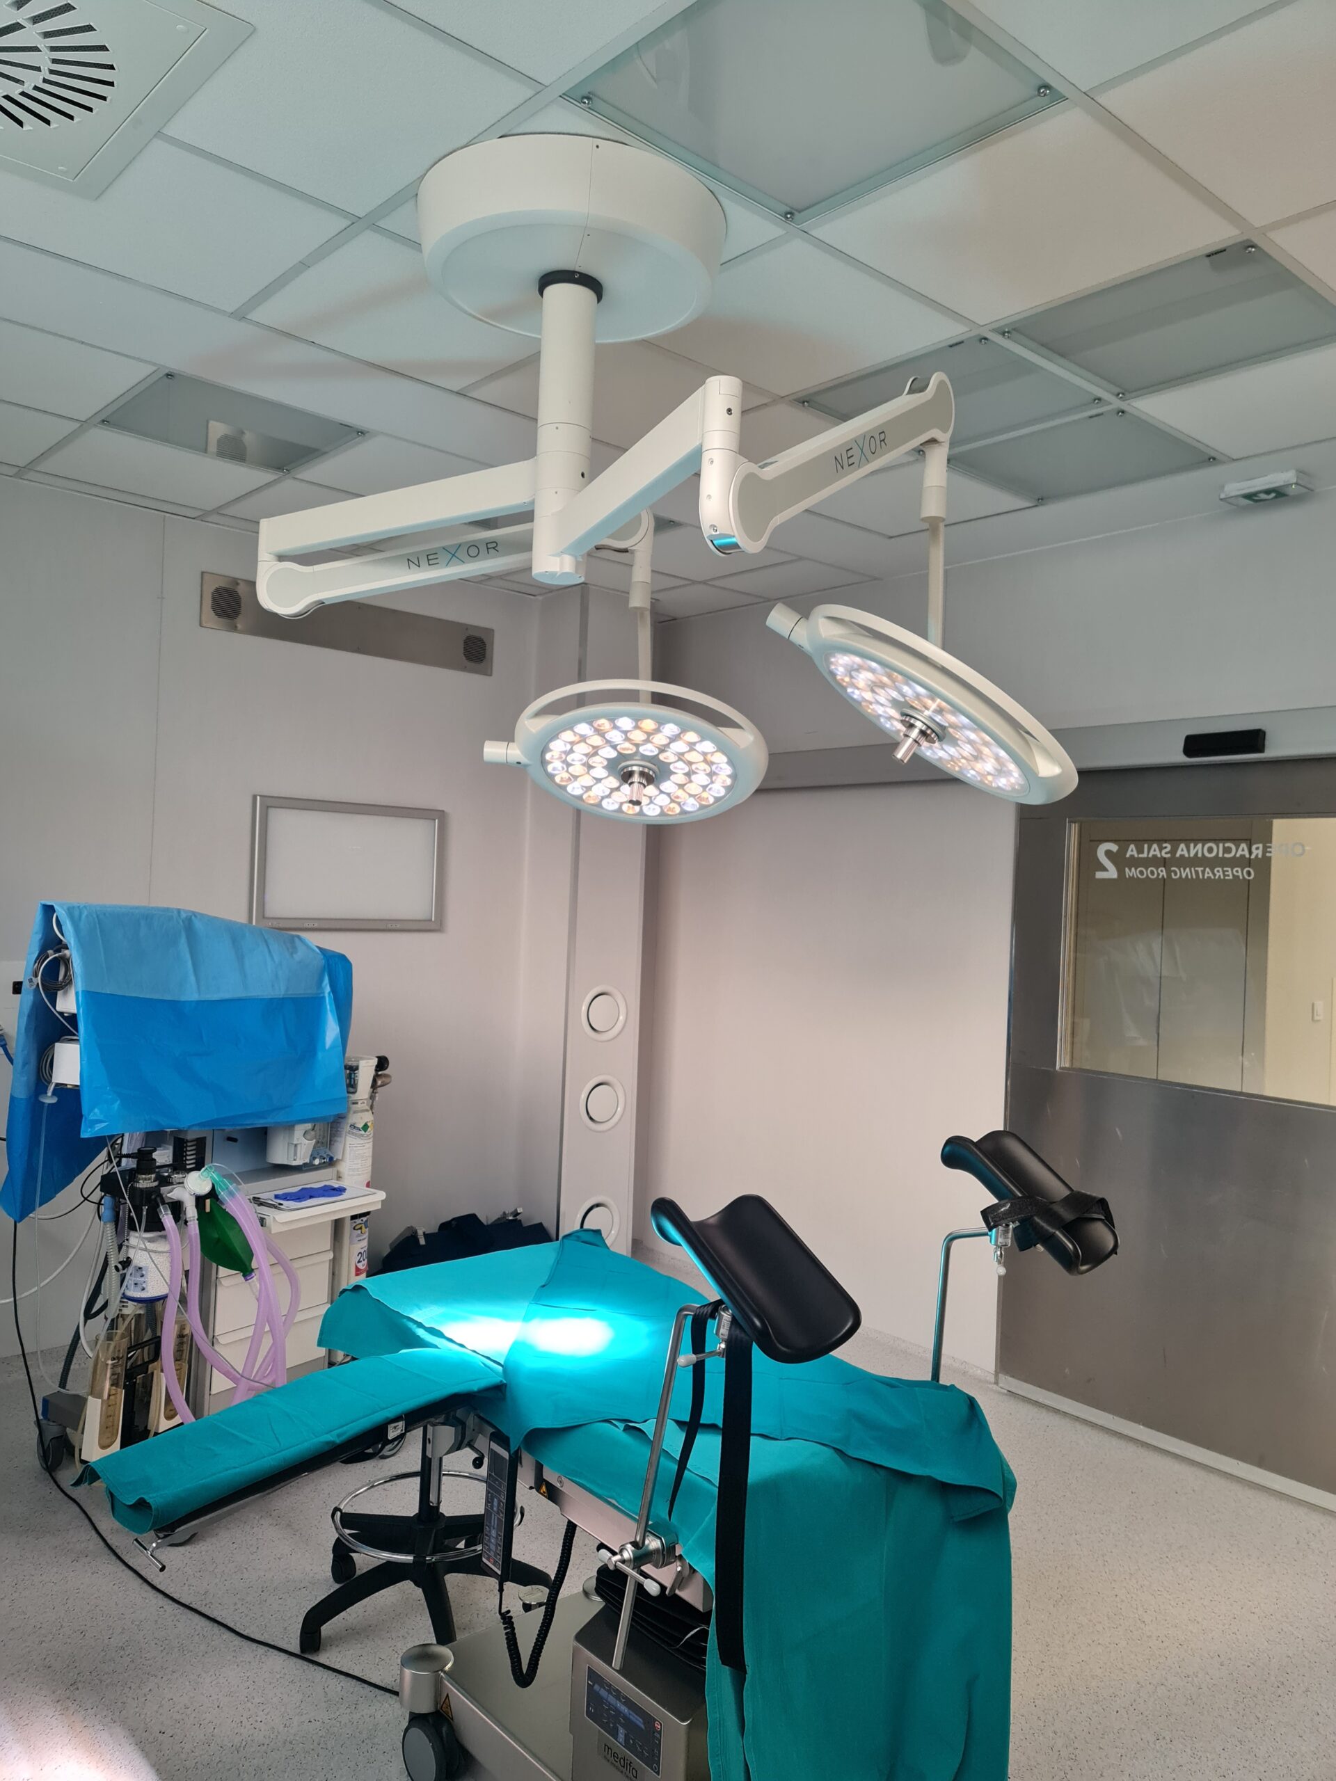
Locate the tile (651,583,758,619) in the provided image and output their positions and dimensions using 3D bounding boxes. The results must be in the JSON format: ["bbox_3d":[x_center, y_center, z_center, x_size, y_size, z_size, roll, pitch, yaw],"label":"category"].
[{"bbox_3d":[0.090,-1.292,5.727,0.444,0.020,0.594,2,0,-42],"label":"tile"}]

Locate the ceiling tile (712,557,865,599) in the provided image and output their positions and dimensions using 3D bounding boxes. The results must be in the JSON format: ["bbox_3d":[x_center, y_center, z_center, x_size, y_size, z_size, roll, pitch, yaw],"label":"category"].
[{"bbox_3d":[0.488,-1.274,5.278,0.444,0.020,0.594,2,0,-42],"label":"ceiling tile"}]

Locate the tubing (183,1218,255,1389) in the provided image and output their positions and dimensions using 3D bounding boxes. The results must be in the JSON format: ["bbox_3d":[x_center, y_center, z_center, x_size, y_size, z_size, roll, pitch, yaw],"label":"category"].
[{"bbox_3d":[-1.328,1.225,3.819,0.230,0.500,0.080,2,0,-42],"label":"tubing"}]

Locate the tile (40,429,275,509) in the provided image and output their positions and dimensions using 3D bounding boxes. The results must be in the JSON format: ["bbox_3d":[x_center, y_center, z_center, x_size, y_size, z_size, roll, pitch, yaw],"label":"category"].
[{"bbox_3d":[-1.655,-1.361,4.174,0.594,0.020,0.594,2,0,-42],"label":"tile"}]

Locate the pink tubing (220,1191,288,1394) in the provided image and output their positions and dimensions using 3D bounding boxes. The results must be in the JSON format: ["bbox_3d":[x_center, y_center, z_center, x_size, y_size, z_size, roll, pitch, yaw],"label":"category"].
[{"bbox_3d":[-1.248,1.214,3.890,0.220,0.650,0.100,2,0,-42],"label":"pink tubing"}]

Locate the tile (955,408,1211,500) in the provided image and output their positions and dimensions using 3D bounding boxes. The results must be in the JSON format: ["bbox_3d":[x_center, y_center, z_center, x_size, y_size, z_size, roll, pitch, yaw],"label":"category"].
[{"bbox_3d":[1.174,-1.243,3.697,0.594,0.020,0.594,2,0,-42],"label":"tile"}]

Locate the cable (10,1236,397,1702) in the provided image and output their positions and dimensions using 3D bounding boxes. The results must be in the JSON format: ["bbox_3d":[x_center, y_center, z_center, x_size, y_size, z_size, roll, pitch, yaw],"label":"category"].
[{"bbox_3d":[-1.251,1.346,3.223,0.370,0.640,1.720,2,0,-42],"label":"cable"}]

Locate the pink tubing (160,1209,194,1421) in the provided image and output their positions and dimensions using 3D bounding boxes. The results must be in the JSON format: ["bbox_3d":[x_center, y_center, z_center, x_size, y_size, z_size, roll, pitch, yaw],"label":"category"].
[{"bbox_3d":[-1.426,1.254,3.733,0.085,0.630,0.060,2,0,-42],"label":"pink tubing"}]

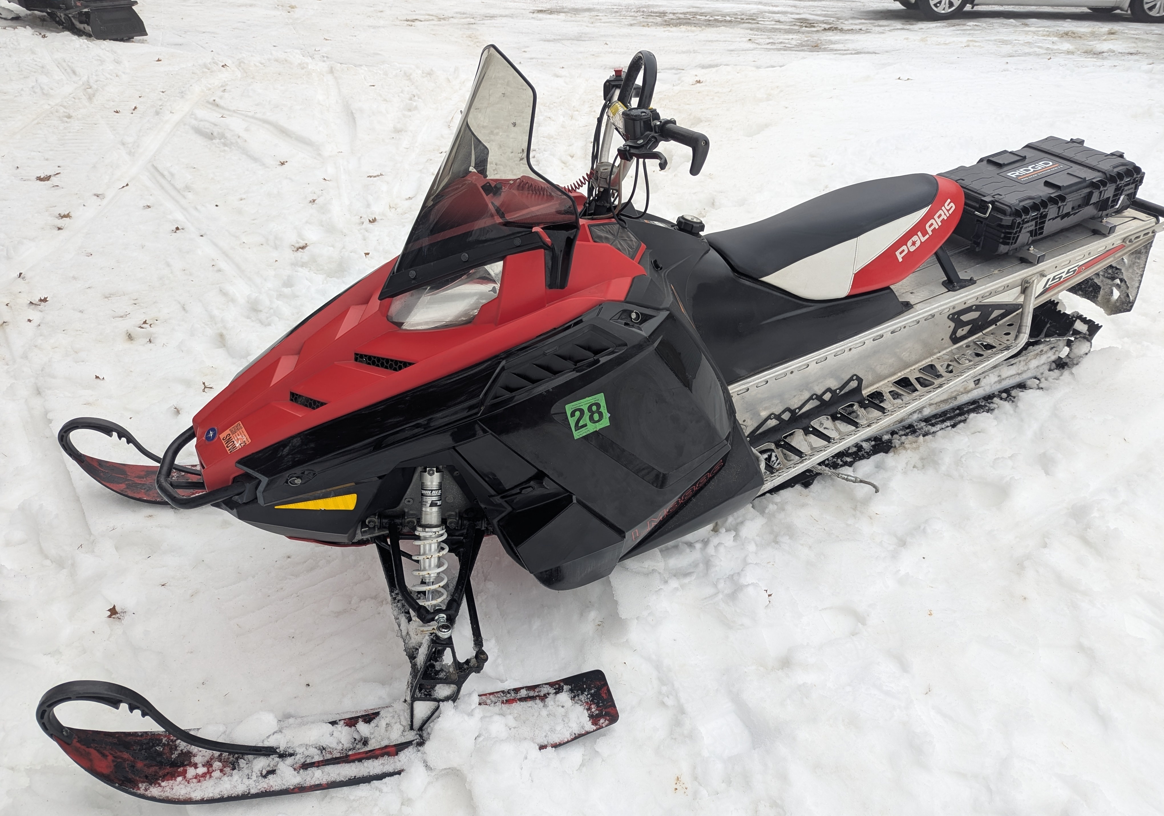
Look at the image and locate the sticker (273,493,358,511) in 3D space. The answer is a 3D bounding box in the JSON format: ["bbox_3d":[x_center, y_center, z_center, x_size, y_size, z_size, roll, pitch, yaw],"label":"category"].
[{"bbox_3d":[-0.587,0.215,1.791,0.176,0.045,0.005,-4,35,-7],"label":"sticker"}]

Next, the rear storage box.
[{"bbox_3d":[1.464,-0.711,2.650,0.553,0.155,0.352,-21,40,-17],"label":"rear storage box"}]

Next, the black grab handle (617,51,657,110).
[{"bbox_3d":[0.119,-0.702,1.749,0.035,0.125,0.130,5,32,-18],"label":"black grab handle"}]

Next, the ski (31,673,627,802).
[{"bbox_3d":[-0.512,0.638,1.778,1.170,0.300,0.165,-5,35,-8],"label":"ski"}]

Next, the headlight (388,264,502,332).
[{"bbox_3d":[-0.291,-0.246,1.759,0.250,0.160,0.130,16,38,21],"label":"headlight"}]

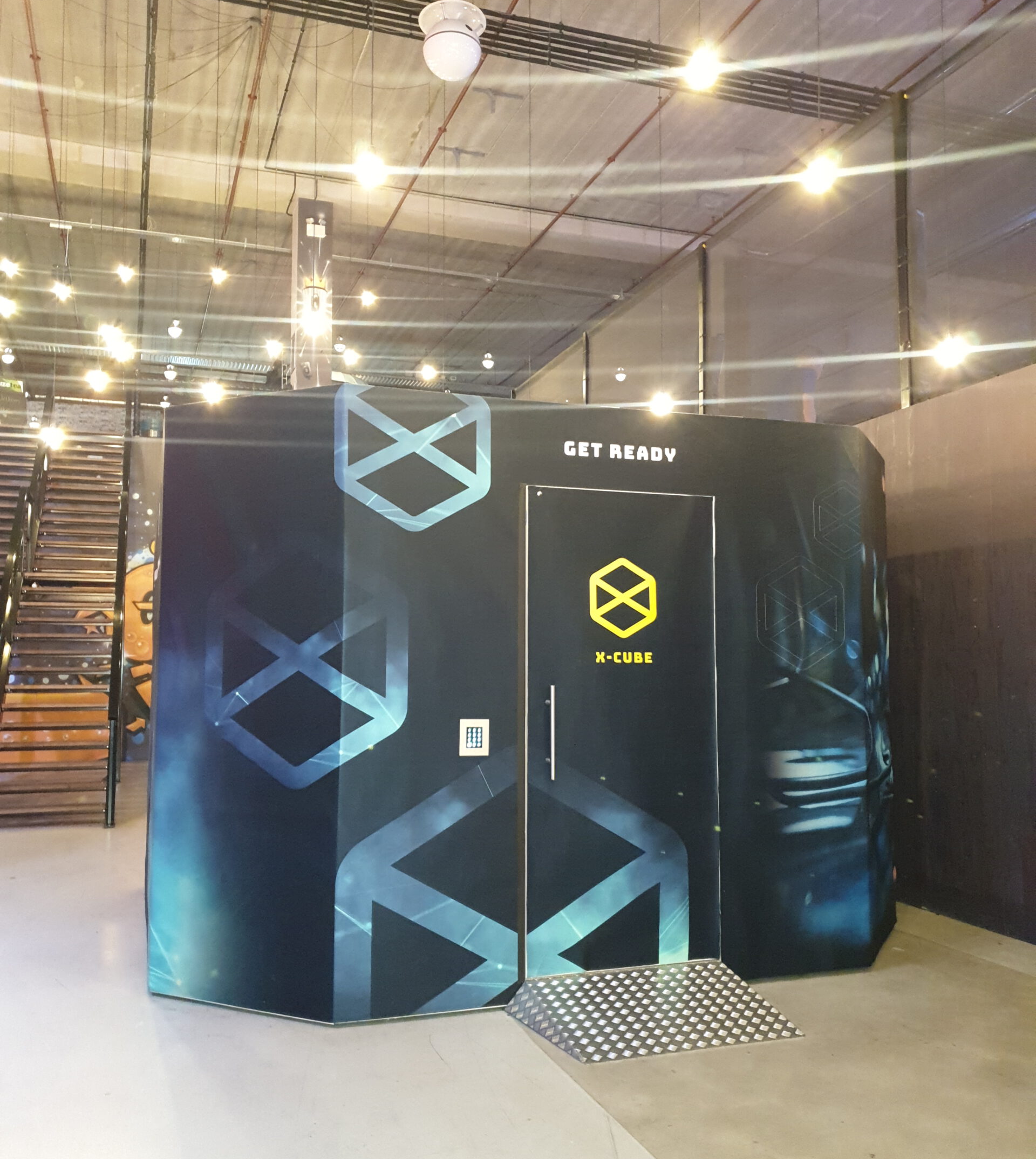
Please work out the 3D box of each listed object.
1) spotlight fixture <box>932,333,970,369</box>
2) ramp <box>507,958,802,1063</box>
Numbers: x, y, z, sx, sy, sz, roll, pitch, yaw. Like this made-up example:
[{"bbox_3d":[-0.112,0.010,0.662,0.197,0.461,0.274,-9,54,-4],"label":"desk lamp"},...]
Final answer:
[{"bbox_3d":[1.647,-0.869,3.950,0.135,0.140,0.135,1,-4,-17],"label":"spotlight fixture"},{"bbox_3d":[0.552,1.698,4.118,1.065,0.102,0.637,1,-4,-17],"label":"ramp"}]

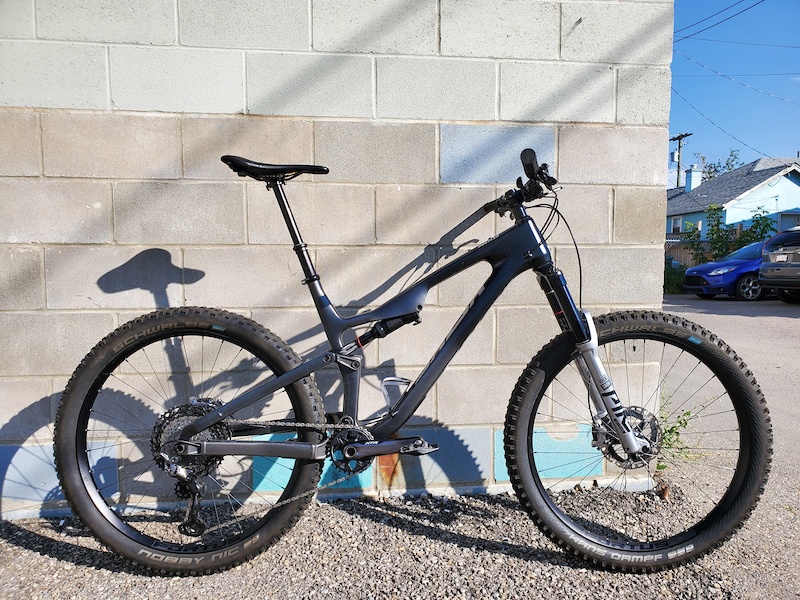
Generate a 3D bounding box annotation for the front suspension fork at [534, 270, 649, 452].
[{"bbox_3d":[0.523,0.159,1.653,0.085,0.525,0.185,-23,1,1],"label":"front suspension fork"}]

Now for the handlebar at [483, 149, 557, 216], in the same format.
[{"bbox_3d":[0.328,-0.292,1.635,0.130,0.082,0.760,0,1,0],"label":"handlebar"}]

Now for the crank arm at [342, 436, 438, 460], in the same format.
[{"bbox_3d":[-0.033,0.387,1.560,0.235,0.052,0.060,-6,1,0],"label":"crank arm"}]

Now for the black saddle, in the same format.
[{"bbox_3d":[-0.332,-0.347,1.612,0.278,0.066,0.142,0,1,-2],"label":"black saddle"}]

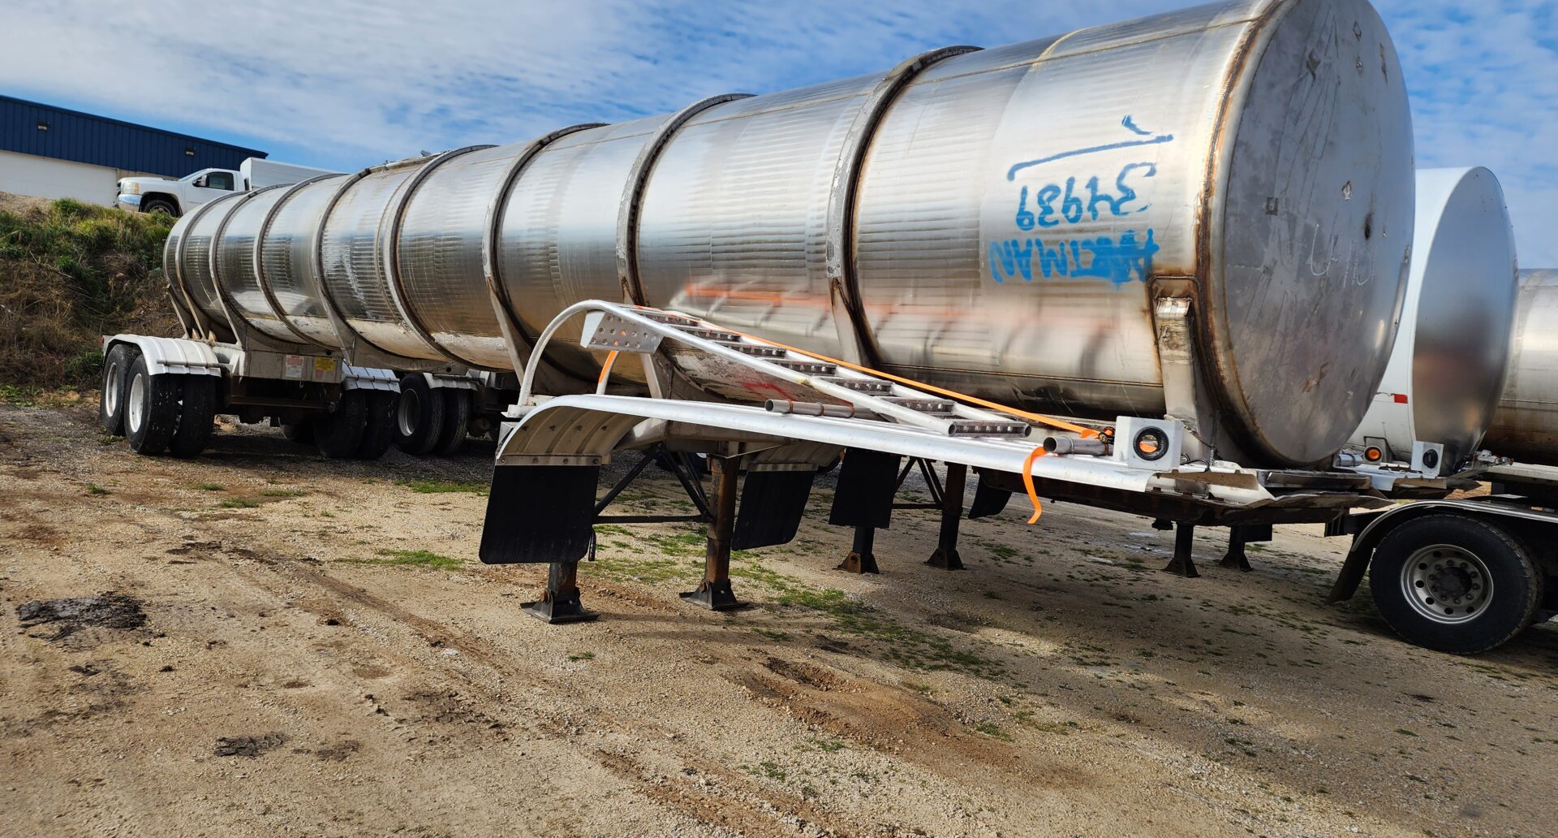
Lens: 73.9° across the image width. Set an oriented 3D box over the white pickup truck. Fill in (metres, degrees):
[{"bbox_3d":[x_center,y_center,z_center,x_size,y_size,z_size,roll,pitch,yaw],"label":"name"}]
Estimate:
[{"bbox_3d":[-15.658,-6.389,30.462,6.200,2.400,2.050,3,4,-33],"label":"white pickup truck"}]

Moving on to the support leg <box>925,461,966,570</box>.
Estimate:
[{"bbox_3d":[1.482,0.779,8.872,0.280,0.970,0.290,2,4,-42],"label":"support leg"}]

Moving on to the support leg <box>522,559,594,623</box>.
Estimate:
[{"bbox_3d":[-1.205,0.663,5.894,0.320,0.900,0.340,2,4,-42],"label":"support leg"}]

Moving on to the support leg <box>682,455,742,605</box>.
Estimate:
[{"bbox_3d":[-0.385,0.685,6.628,0.320,0.950,0.330,2,4,-42],"label":"support leg"}]

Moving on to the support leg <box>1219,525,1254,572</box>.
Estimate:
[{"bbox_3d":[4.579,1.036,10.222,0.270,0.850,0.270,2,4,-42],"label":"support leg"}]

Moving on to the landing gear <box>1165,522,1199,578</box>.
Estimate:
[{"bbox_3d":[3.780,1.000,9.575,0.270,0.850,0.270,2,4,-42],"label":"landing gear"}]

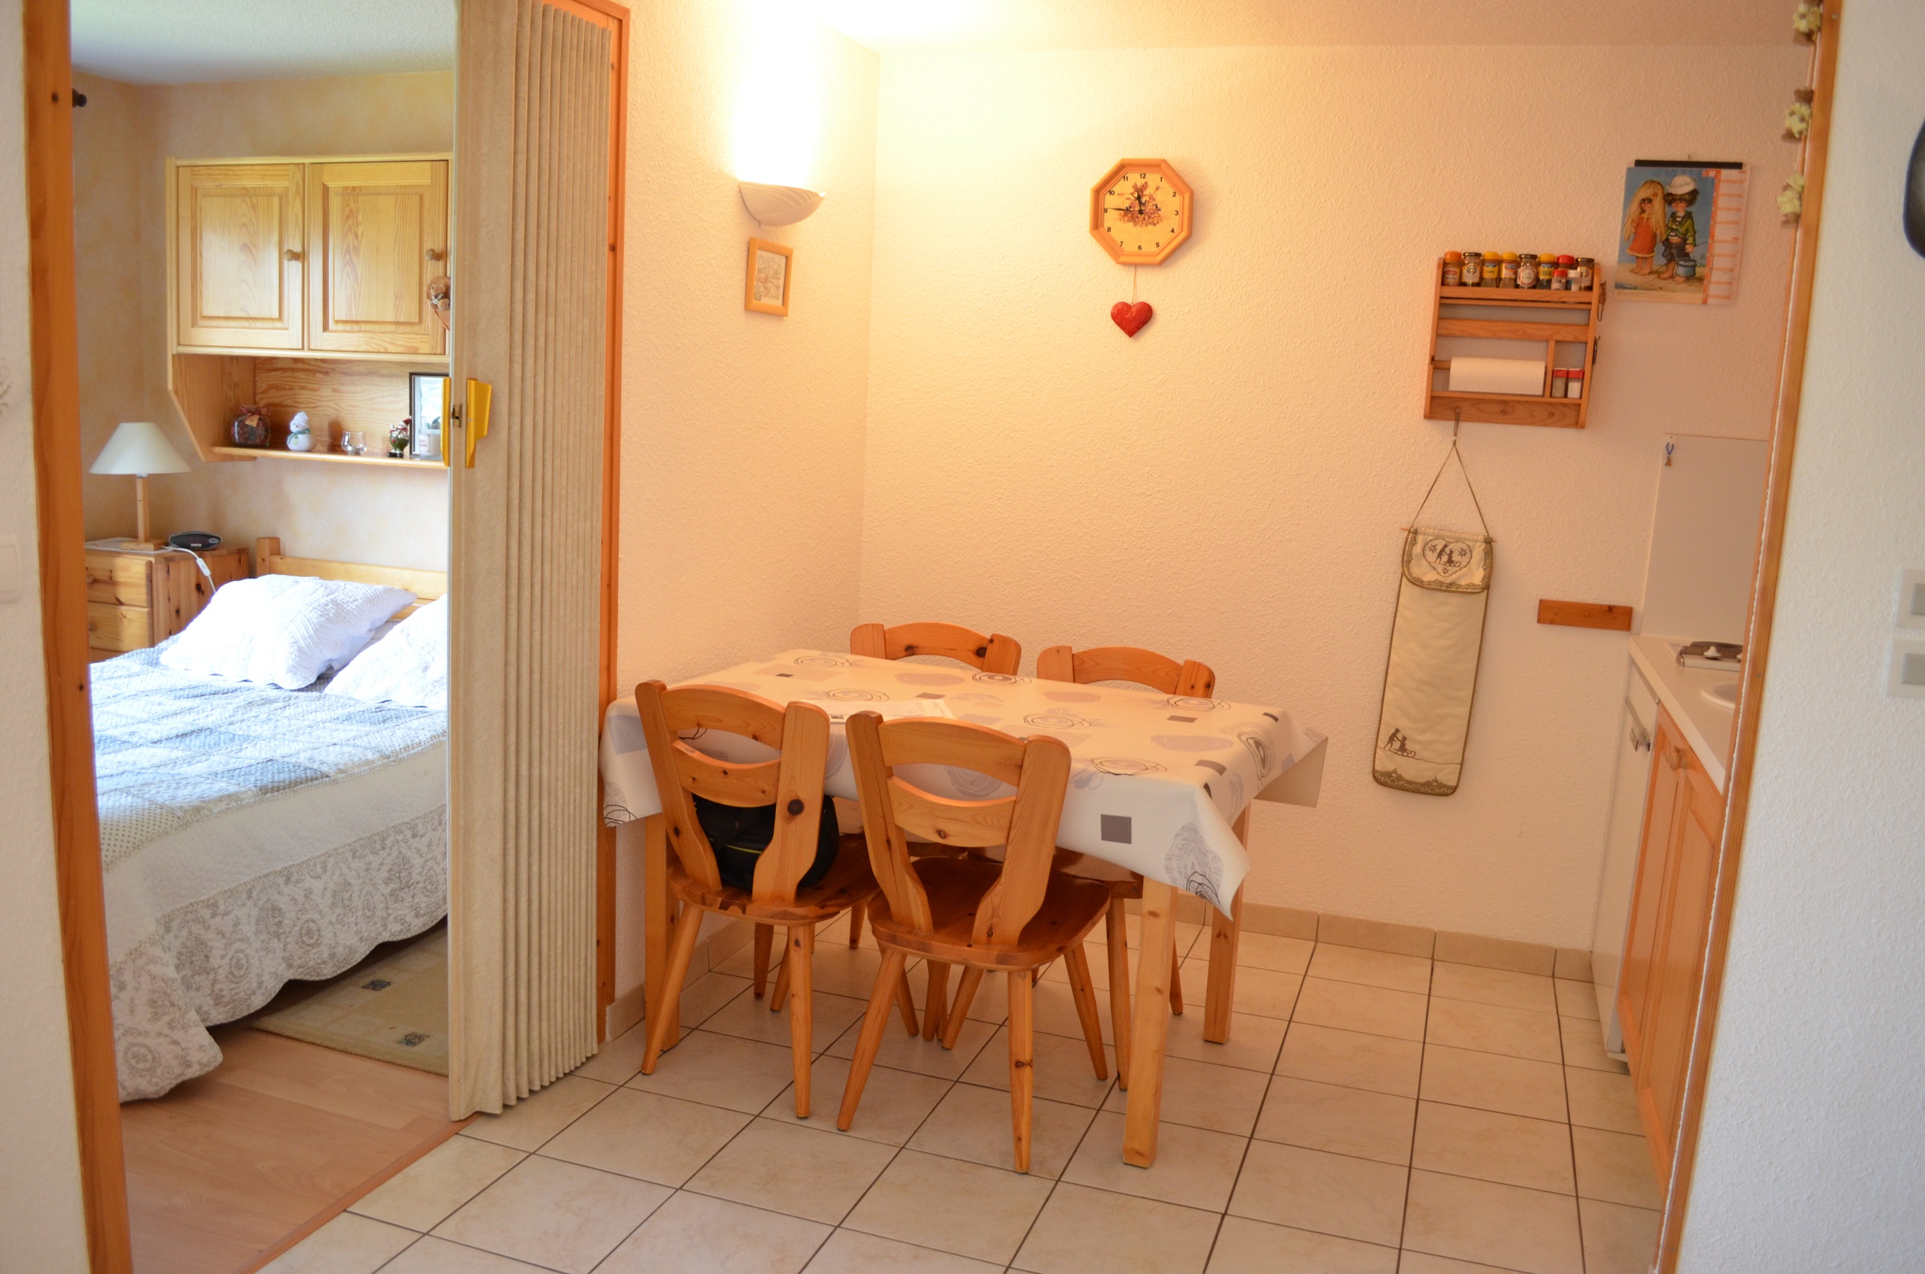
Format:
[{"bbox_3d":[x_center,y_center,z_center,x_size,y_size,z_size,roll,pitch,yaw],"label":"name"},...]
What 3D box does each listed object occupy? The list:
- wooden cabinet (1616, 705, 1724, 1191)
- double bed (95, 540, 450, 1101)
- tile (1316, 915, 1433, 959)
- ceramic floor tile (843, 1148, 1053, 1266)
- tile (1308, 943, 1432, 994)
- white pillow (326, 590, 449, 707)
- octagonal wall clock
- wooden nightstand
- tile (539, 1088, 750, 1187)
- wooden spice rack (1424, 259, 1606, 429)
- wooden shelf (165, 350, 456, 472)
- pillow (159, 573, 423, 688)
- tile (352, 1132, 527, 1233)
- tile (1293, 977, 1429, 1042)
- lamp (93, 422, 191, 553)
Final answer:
[{"bbox_3d":[1.488,0.585,2.478,0.560,0.780,0.880,5,9,19],"label":"wooden cabinet"},{"bbox_3d":[-1.997,0.273,3.822,1.667,0.873,1.954,5,9,19],"label":"double bed"},{"bbox_3d":[1.089,0.795,3.794,0.299,0.079,0.010,5,9,19],"label":"tile"},{"bbox_3d":[-0.020,0.985,2.487,0.299,0.010,0.303,5,9,19],"label":"ceramic floor tile"},{"bbox_3d":[1.040,0.849,3.673,0.300,0.010,0.259,5,9,19],"label":"tile"},{"bbox_3d":[-1.425,0.046,4.168,0.640,0.180,0.580,5,34,19],"label":"white pillow"},{"bbox_3d":[0.467,-1.109,3.758,0.272,0.272,0.040,5,9,19],"label":"octagonal wall clock"},{"bbox_3d":[-2.683,0.105,4.843,0.377,0.809,0.380,5,9,19],"label":"wooden nightstand"},{"bbox_3d":[-0.585,0.932,2.690,0.300,0.010,0.300,5,9,19],"label":"tile"},{"bbox_3d":[1.314,-0.699,3.445,0.380,0.395,0.100,5,9,19],"label":"wooden spice rack"},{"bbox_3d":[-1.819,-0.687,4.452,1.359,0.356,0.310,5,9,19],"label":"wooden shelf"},{"bbox_3d":[-2.108,-0.027,4.477,0.630,0.180,0.560,5,31,19],"label":"pillow"},{"bbox_3d":[-0.896,0.943,2.490,0.165,0.010,0.298,5,9,19],"label":"tile"},{"bbox_3d":[0.948,0.889,3.436,0.300,0.010,0.300,5,9,19],"label":"tile"},{"bbox_3d":[-2.723,-0.491,4.760,0.295,0.420,0.295,5,9,19],"label":"lamp"}]

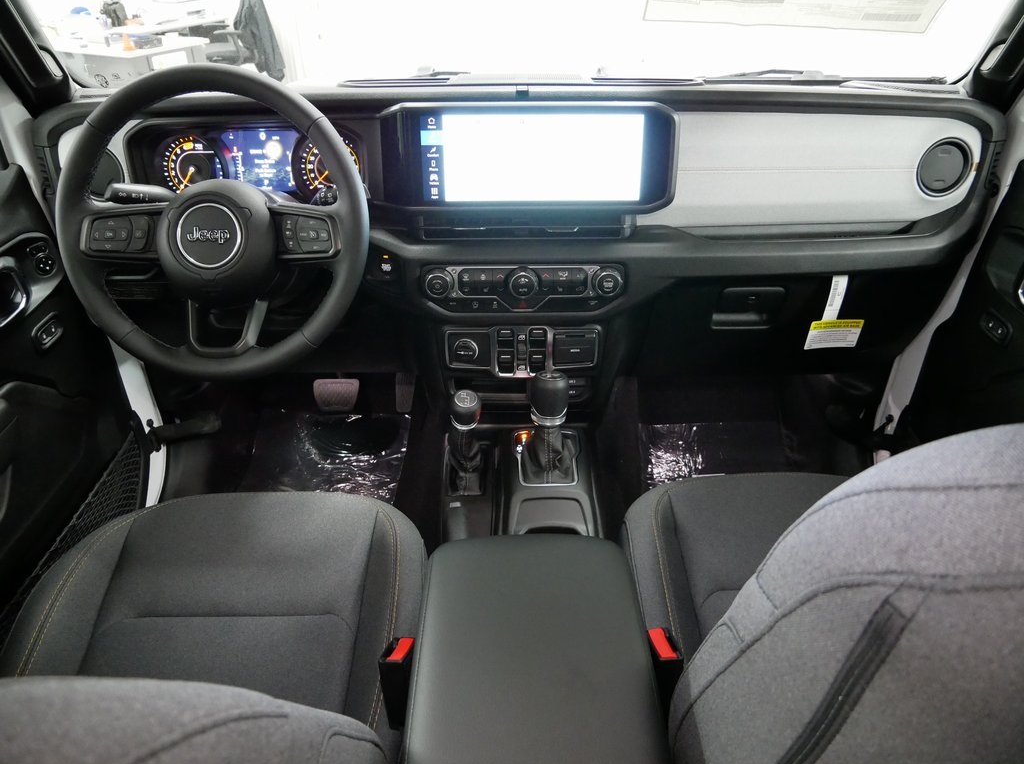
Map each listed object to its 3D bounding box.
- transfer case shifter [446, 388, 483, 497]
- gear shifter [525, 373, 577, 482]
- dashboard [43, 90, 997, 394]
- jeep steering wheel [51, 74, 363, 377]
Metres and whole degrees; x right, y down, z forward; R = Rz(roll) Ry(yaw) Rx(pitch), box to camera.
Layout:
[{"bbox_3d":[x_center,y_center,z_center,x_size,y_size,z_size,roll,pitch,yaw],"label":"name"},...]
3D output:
[{"bbox_3d":[-0.069,0.074,1.042,0.051,0.148,0.100,0,30,0],"label":"transfer case shifter"},{"bbox_3d":[0.056,0.051,1.036,0.076,0.160,0.105,0,30,0],"label":"gear shifter"},{"bbox_3d":[0.013,-0.223,1.087,1.360,0.430,0.290,0,30,0],"label":"dashboard"},{"bbox_3d":[-0.365,-0.193,0.885,0.380,0.380,0.095,0,8,-2],"label":"jeep steering wheel"}]

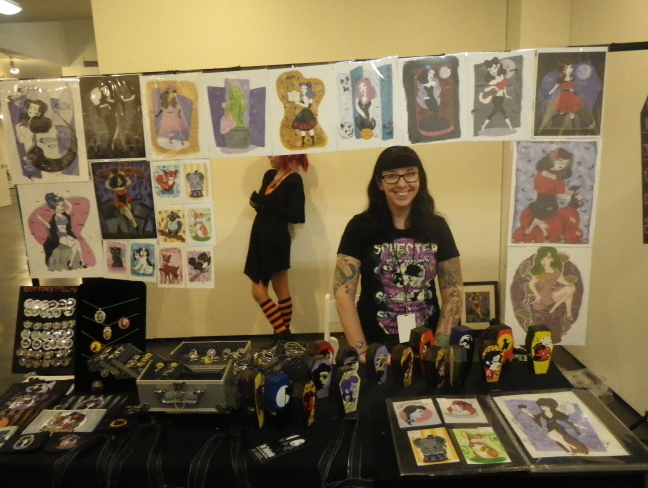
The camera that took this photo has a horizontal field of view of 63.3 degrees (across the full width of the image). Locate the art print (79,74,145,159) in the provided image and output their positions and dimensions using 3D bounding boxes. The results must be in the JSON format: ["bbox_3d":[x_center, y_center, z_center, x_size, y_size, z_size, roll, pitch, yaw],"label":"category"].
[{"bbox_3d":[-0.727,-0.435,1.818,0.218,0.283,0.010,-1,11,4],"label":"art print"}]

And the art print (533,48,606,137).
[{"bbox_3d":[0.791,-0.481,1.694,0.218,0.283,0.010,0,11,4],"label":"art print"}]

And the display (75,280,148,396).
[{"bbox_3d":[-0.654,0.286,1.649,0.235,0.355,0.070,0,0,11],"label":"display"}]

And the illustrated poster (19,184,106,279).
[{"bbox_3d":[-0.968,-0.046,1.929,0.281,0.355,0.008,-1,12,6],"label":"illustrated poster"}]

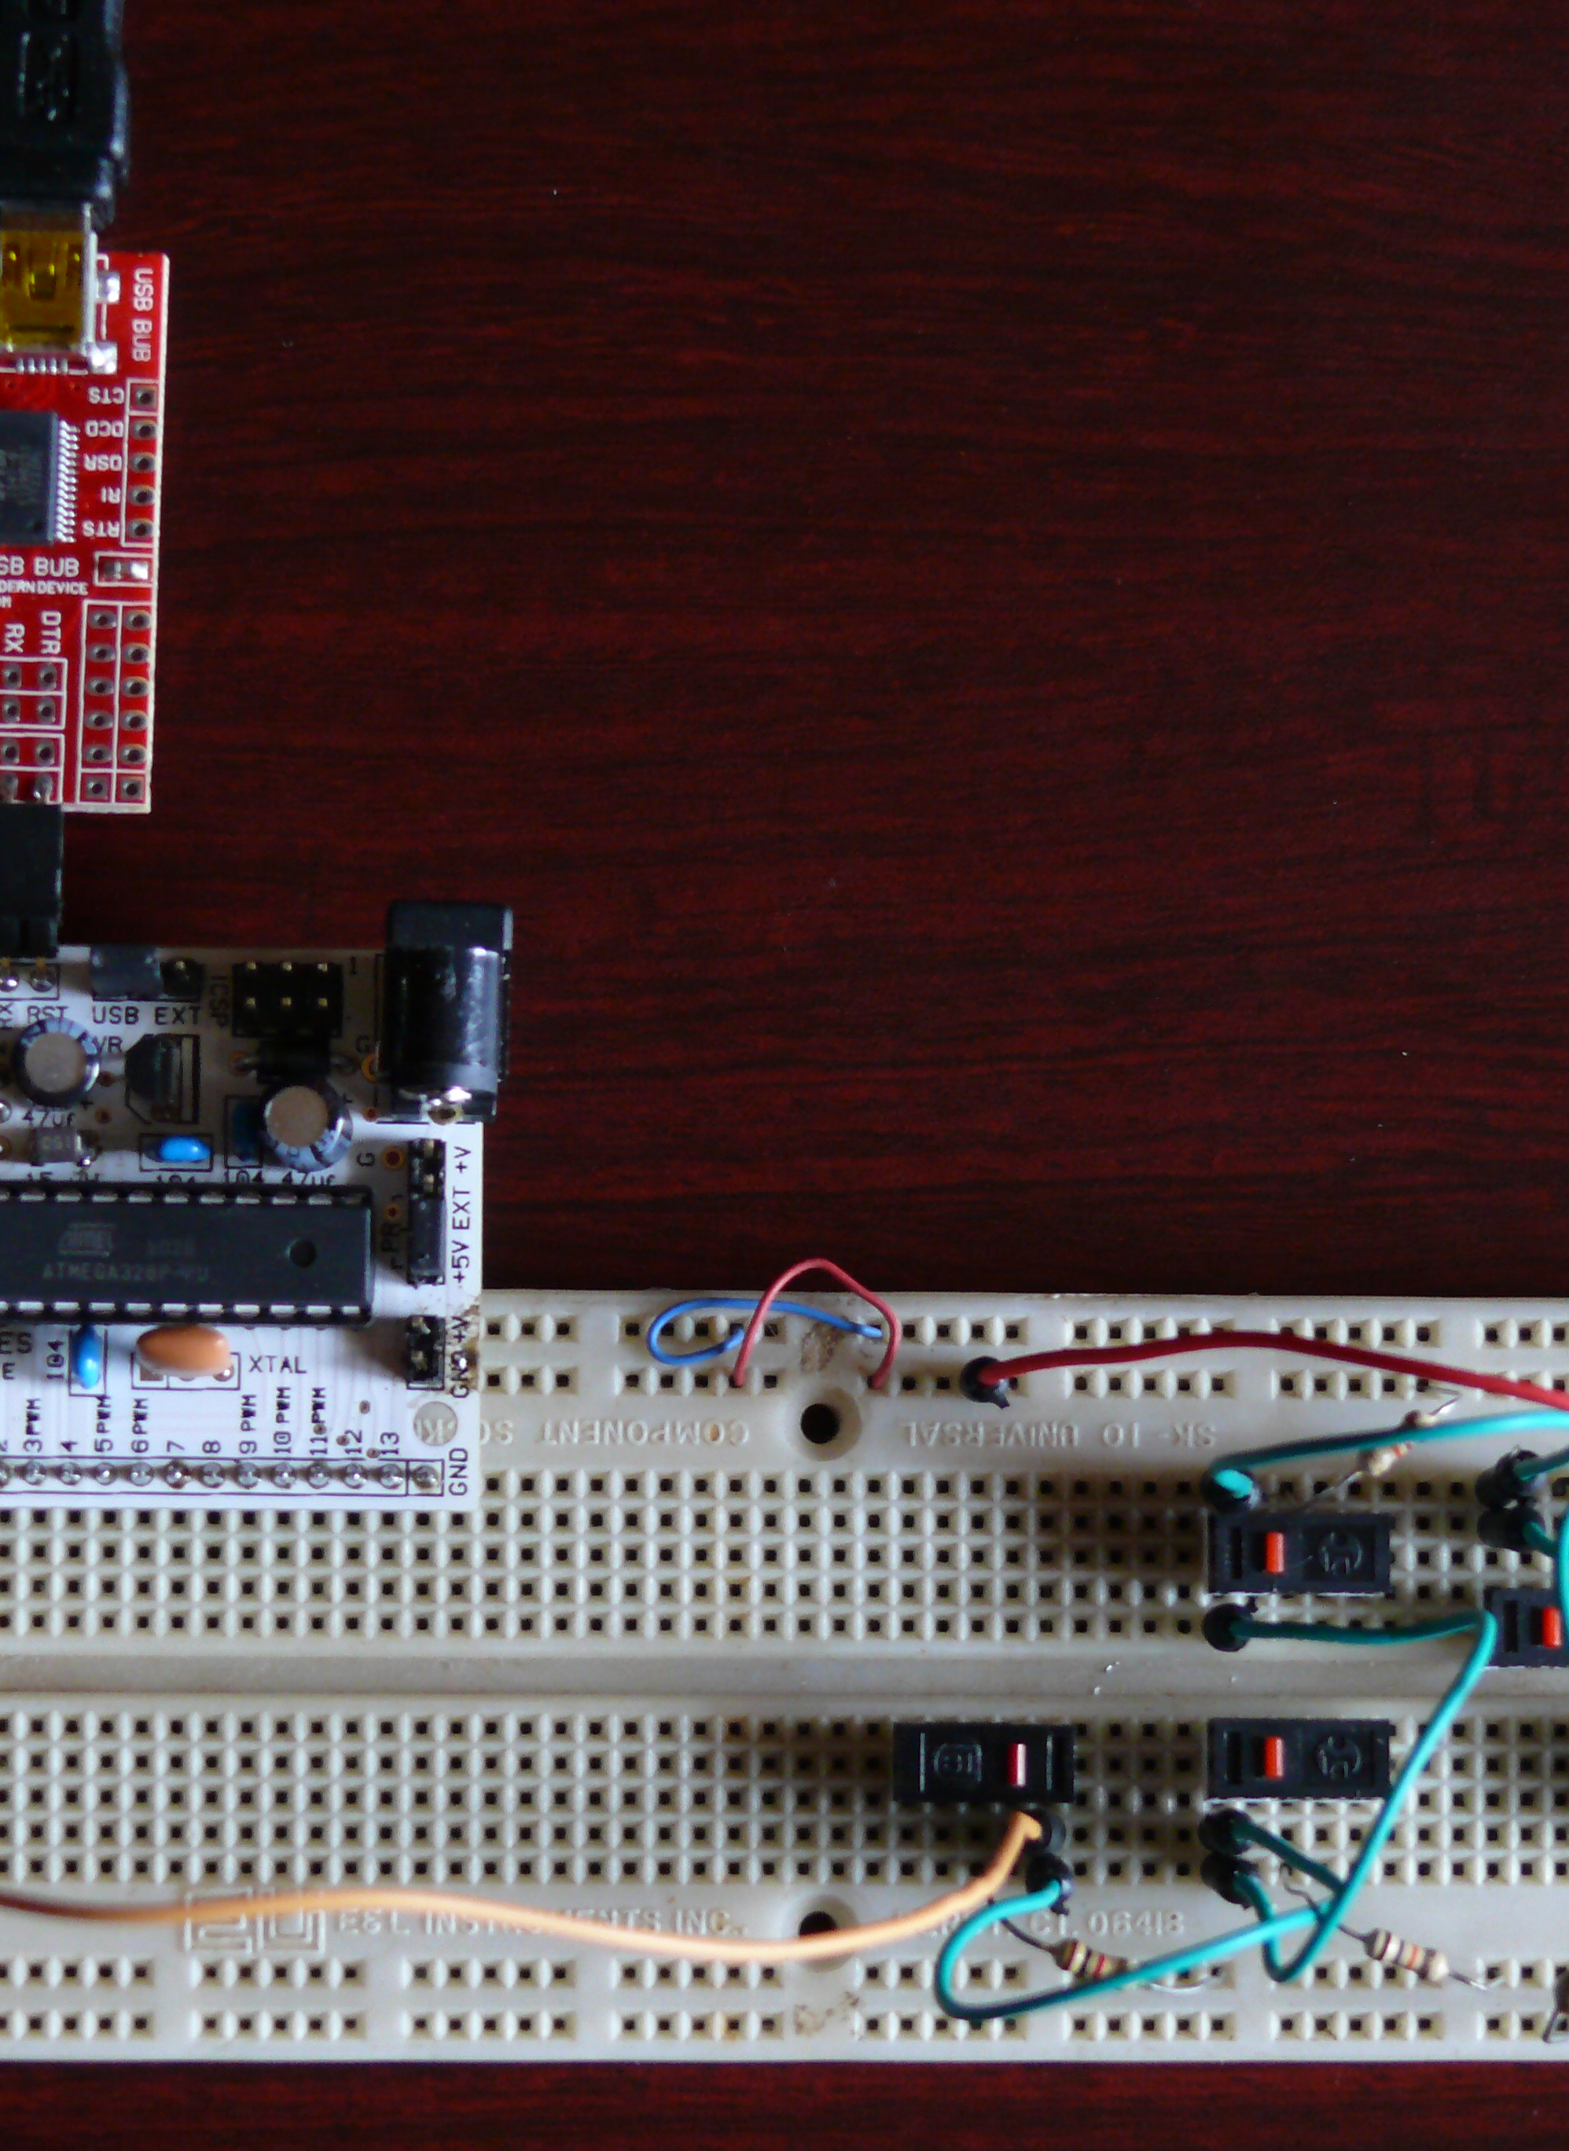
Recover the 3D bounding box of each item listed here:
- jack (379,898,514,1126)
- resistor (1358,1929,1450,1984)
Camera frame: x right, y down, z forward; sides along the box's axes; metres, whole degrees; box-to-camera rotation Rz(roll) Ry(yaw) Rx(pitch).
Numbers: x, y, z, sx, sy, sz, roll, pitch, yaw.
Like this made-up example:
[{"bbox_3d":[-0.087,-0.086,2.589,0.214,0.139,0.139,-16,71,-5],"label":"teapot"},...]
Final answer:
[{"bbox_3d":[-0.024,-0.004,0.457,0.009,0.011,0.015,1,83,-4],"label":"jack"},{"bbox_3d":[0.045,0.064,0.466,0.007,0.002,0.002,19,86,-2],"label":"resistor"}]

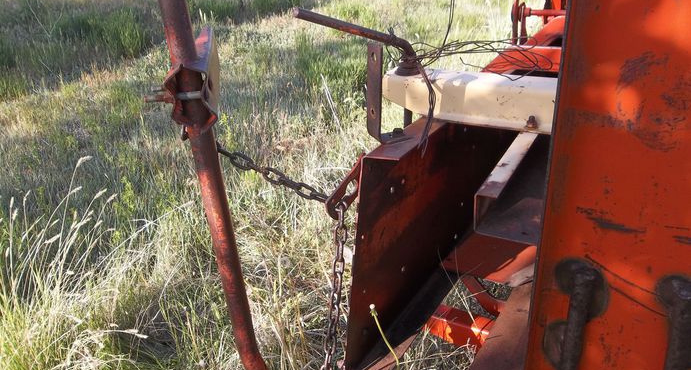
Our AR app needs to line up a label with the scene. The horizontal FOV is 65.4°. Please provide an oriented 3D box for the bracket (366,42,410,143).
[{"bbox_3d":[0.070,-0.143,0.831,0.054,0.148,0.042,-9,23,-21],"label":"bracket"}]

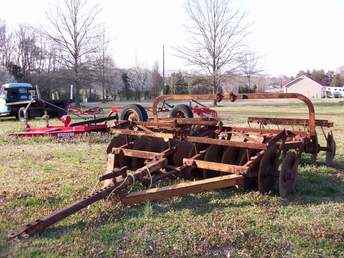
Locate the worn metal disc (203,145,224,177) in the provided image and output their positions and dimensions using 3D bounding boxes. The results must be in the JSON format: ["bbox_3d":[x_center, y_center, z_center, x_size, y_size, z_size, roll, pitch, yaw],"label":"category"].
[{"bbox_3d":[0.603,0.495,4.850,0.100,0.580,0.580,5,8,35],"label":"worn metal disc"}]

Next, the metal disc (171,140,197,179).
[{"bbox_3d":[0.196,0.478,5.300,0.110,0.590,0.590,4,7,32],"label":"metal disc"}]

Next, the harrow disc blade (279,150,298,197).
[{"bbox_3d":[1.521,0.579,4.400,0.110,0.600,0.600,4,8,34],"label":"harrow disc blade"}]

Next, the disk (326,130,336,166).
[{"bbox_3d":[2.814,0.346,6.000,0.130,0.600,0.600,2,7,18],"label":"disk"}]

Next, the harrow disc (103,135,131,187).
[{"bbox_3d":[-0.918,0.412,5.800,0.110,0.600,0.600,6,9,44],"label":"harrow disc"}]

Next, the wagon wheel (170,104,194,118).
[{"bbox_3d":[0.342,-0.391,11.000,0.250,0.800,0.800,-6,9,-44],"label":"wagon wheel"}]

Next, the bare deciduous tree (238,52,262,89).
[{"bbox_3d":[14.716,-10.580,65.000,5.800,8.800,5.800,0,6,0],"label":"bare deciduous tree"}]

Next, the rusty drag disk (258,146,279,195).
[{"bbox_3d":[1.307,0.558,4.600,0.110,0.600,0.600,4,7,32],"label":"rusty drag disk"}]

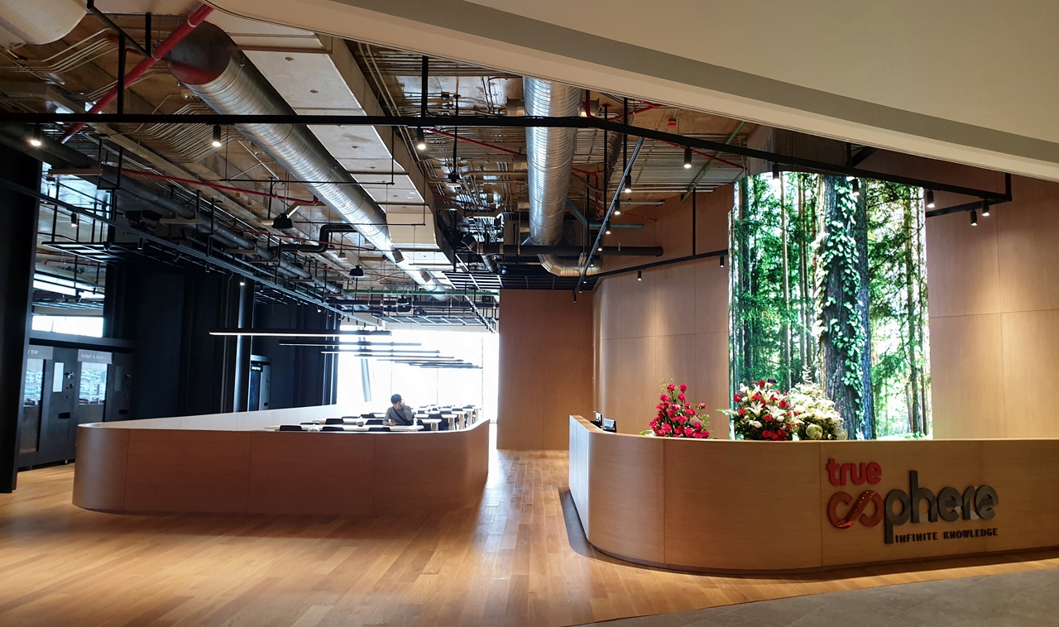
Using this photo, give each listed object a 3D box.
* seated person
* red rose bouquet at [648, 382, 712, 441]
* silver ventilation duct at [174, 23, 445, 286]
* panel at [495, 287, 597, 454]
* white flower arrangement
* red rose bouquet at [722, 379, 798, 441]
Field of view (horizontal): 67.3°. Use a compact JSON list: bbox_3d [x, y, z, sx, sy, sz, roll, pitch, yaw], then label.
[{"bbox_3d":[-2.320,2.113,14.185,0.530,1.300,0.720,-1,-6,15],"label":"seated person"},{"bbox_3d":[1.309,0.885,6.934,0.510,0.600,0.460,1,-6,1],"label":"red rose bouquet"},{"bbox_3d":[-2.530,-1.293,13.820,0.540,0.540,15.200,1,-6,1],"label":"silver ventilation duct"},{"bbox_3d":[0.397,1.382,19.576,2.350,3.920,0.150,1,-6,1],"label":"panel"},{"bbox_3d":[2.545,0.914,7.019,0.500,0.600,0.470,1,-6,1],"label":"white flower arrangement"},{"bbox_3d":[1.992,0.881,6.877,0.630,0.620,0.520,1,-6,1],"label":"red rose bouquet"}]

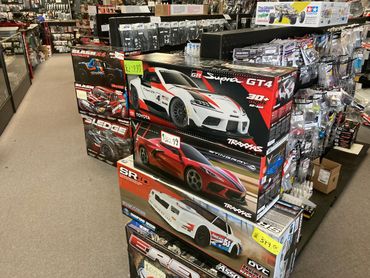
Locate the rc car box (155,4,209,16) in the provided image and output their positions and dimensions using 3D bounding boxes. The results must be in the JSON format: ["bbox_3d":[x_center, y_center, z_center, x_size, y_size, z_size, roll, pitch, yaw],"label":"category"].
[{"bbox_3d":[-0.016,-1.272,2.973,0.151,0.098,0.591,20,31,41],"label":"rc car box"}]

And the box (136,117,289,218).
[{"bbox_3d":[0.060,0.059,1.103,0.560,0.217,0.173,17,29,36],"label":"box"}]

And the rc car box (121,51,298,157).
[{"bbox_3d":[0.060,-0.145,1.022,0.560,0.217,0.173,16,28,35],"label":"rc car box"}]

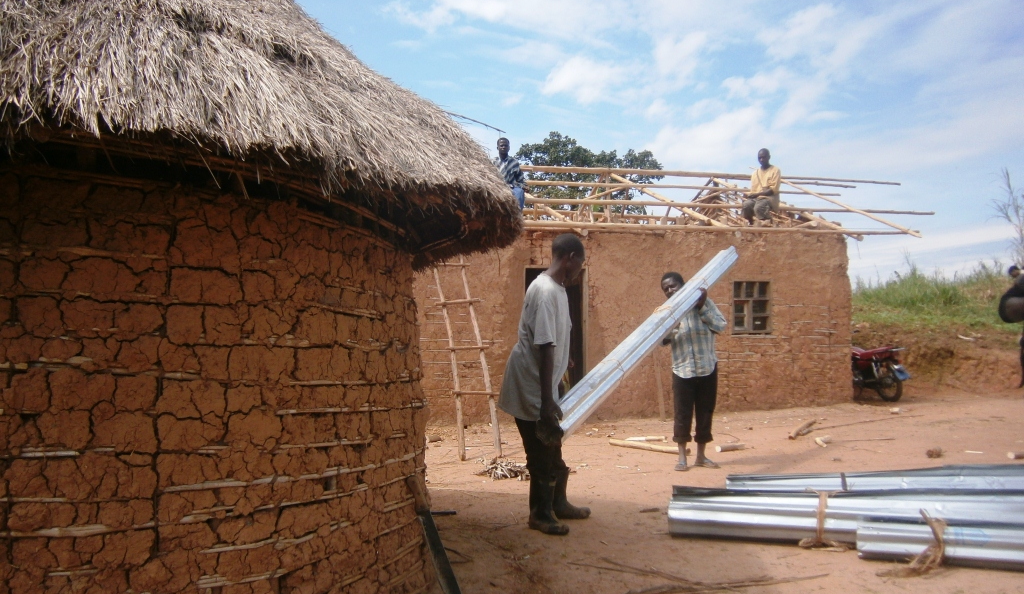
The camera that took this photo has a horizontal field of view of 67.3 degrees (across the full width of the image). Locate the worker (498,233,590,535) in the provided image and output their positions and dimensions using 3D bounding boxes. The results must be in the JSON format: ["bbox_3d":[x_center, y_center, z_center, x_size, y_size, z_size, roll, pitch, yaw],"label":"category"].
[{"bbox_3d":[0.186,0.492,4.400,0.520,1.660,0.500,1,-4,-5],"label":"worker"}]

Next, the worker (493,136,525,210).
[{"bbox_3d":[-0.067,-1.568,10.350,0.500,1.140,0.600,1,-4,-5],"label":"worker"}]

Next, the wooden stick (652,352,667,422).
[{"bbox_3d":[1.993,1.144,10.400,0.070,1.040,0.050,-2,-11,-11],"label":"wooden stick"}]

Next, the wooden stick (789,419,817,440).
[{"bbox_3d":[3.289,1.490,8.675,0.110,0.090,1.160,-2,-1,33],"label":"wooden stick"}]

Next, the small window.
[{"bbox_3d":[3.399,0.149,10.900,0.580,0.740,0.100,1,-4,-11],"label":"small window"}]

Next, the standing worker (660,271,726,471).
[{"bbox_3d":[1.522,0.612,6.450,0.540,1.650,0.420,0,-4,10],"label":"standing worker"}]

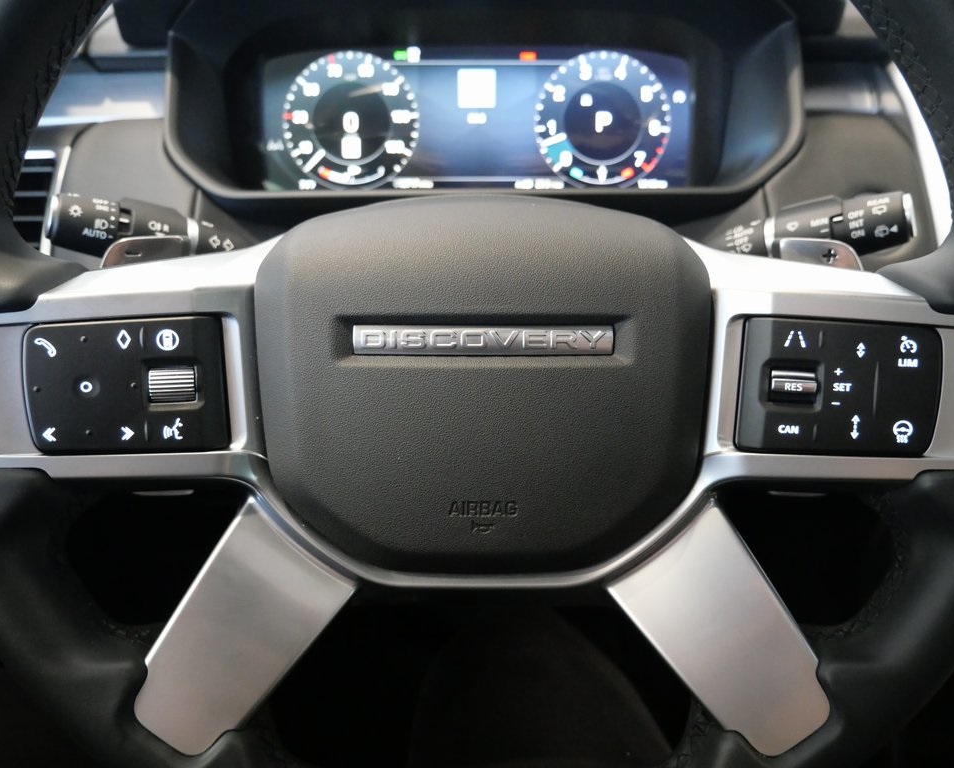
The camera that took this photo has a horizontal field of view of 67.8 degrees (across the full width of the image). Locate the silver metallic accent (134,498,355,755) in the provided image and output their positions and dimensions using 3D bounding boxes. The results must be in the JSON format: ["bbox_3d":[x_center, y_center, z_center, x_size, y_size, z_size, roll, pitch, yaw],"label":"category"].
[{"bbox_3d":[-0.081,0.083,0.242,0.047,0.081,0.018,37,-3,-1],"label":"silver metallic accent"}]

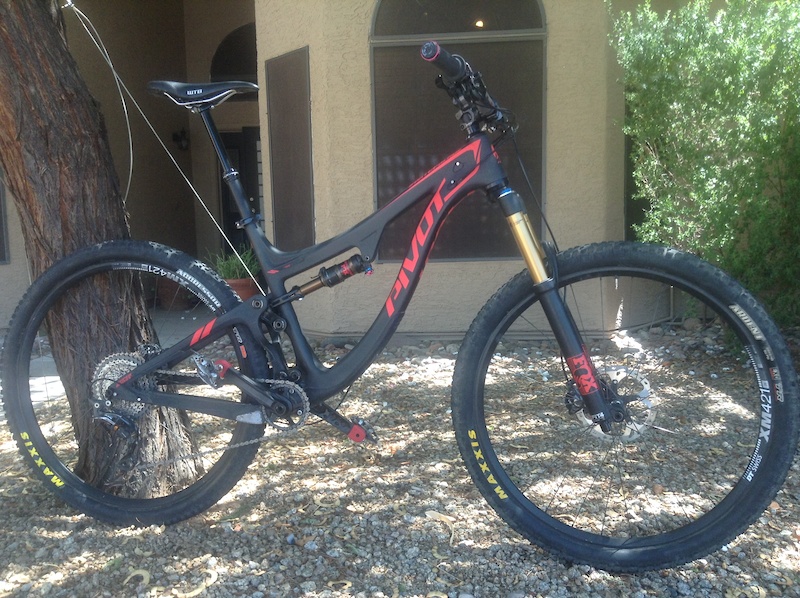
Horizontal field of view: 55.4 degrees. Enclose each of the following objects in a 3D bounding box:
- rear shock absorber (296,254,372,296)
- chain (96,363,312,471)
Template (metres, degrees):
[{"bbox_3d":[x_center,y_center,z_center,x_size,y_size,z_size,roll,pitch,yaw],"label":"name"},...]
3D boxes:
[{"bbox_3d":[-0.157,-0.051,1.810,0.199,0.062,0.055,-27,-1,12],"label":"rear shock absorber"},{"bbox_3d":[-0.480,0.302,1.855,0.548,0.266,0.040,1,5,11],"label":"chain"}]

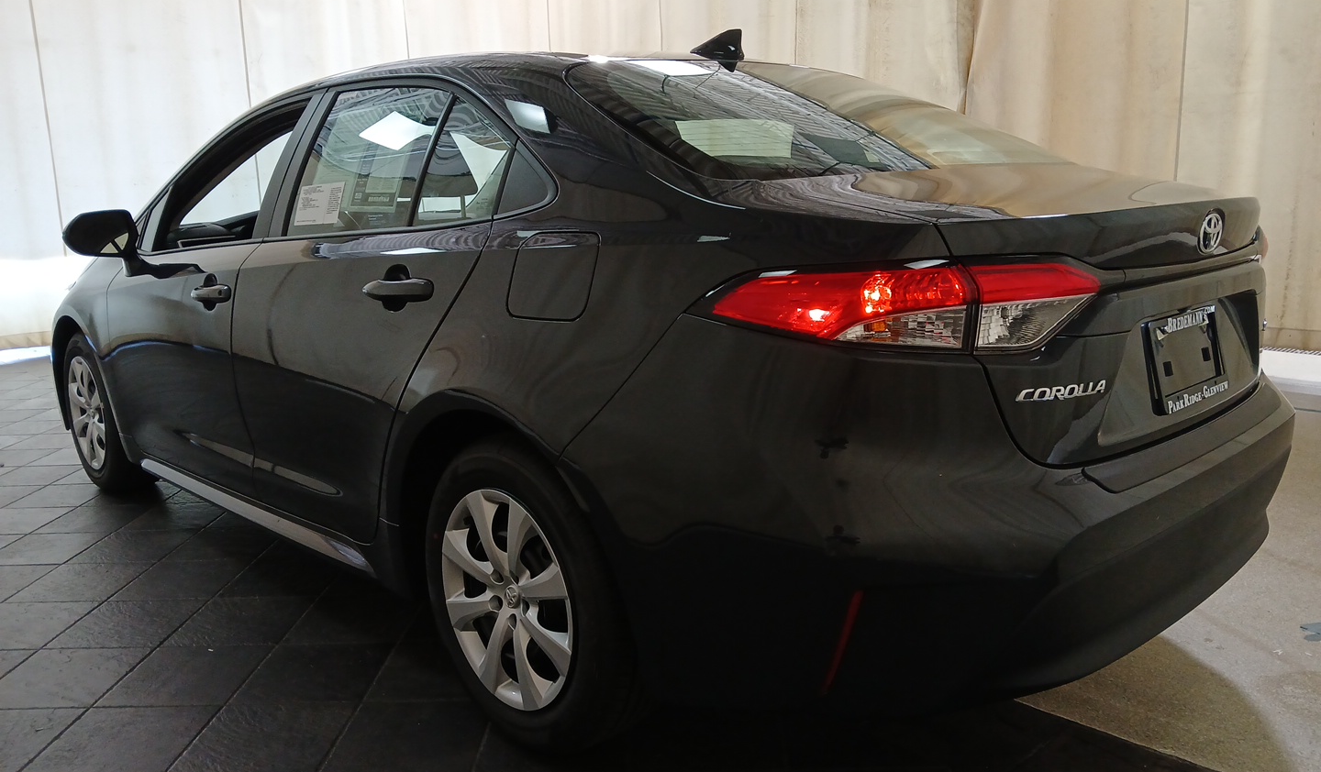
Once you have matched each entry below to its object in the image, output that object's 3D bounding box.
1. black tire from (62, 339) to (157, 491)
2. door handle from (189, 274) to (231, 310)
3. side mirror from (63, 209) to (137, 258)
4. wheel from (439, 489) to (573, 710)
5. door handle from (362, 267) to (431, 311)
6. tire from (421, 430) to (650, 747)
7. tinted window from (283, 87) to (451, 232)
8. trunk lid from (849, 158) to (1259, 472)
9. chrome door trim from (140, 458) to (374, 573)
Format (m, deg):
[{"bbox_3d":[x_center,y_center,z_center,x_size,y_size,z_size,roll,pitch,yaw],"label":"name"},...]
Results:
[{"bbox_3d":[-2.134,0.093,3.868,0.210,0.630,0.630,-10,14,-44],"label":"black tire"},{"bbox_3d":[-1.227,-0.257,2.711,0.060,0.092,0.255,-10,14,-44],"label":"door handle"},{"bbox_3d":[-1.764,-0.478,3.120,0.210,0.146,0.130,-10,14,-44],"label":"side mirror"},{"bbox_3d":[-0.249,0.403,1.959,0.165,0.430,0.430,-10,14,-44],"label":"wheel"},{"bbox_3d":[-0.530,-0.196,2.001,0.060,0.092,0.255,-10,14,-44],"label":"door handle"},{"bbox_3d":[-0.240,0.401,1.968,0.210,0.630,0.630,-10,14,-44],"label":"tire"},{"bbox_3d":[-0.688,-0.526,2.338,0.580,0.370,0.040,9,-10,45],"label":"tinted window"},{"bbox_3d":[0.777,-0.188,1.929,1.260,0.470,0.610,-10,14,-44],"label":"trunk lid"},{"bbox_3d":[-1.233,0.339,2.872,0.055,0.080,1.600,-10,14,-44],"label":"chrome door trim"}]

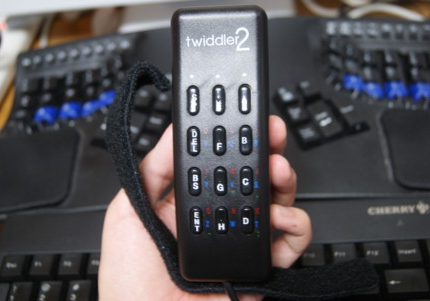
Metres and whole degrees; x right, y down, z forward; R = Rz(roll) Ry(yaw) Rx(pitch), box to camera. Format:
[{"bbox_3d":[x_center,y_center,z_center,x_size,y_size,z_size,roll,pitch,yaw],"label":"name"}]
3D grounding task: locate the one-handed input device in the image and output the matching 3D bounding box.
[{"bbox_3d":[0.004,-0.003,0.242,0.040,0.118,0.033,-1,7,0],"label":"one-handed input device"}]

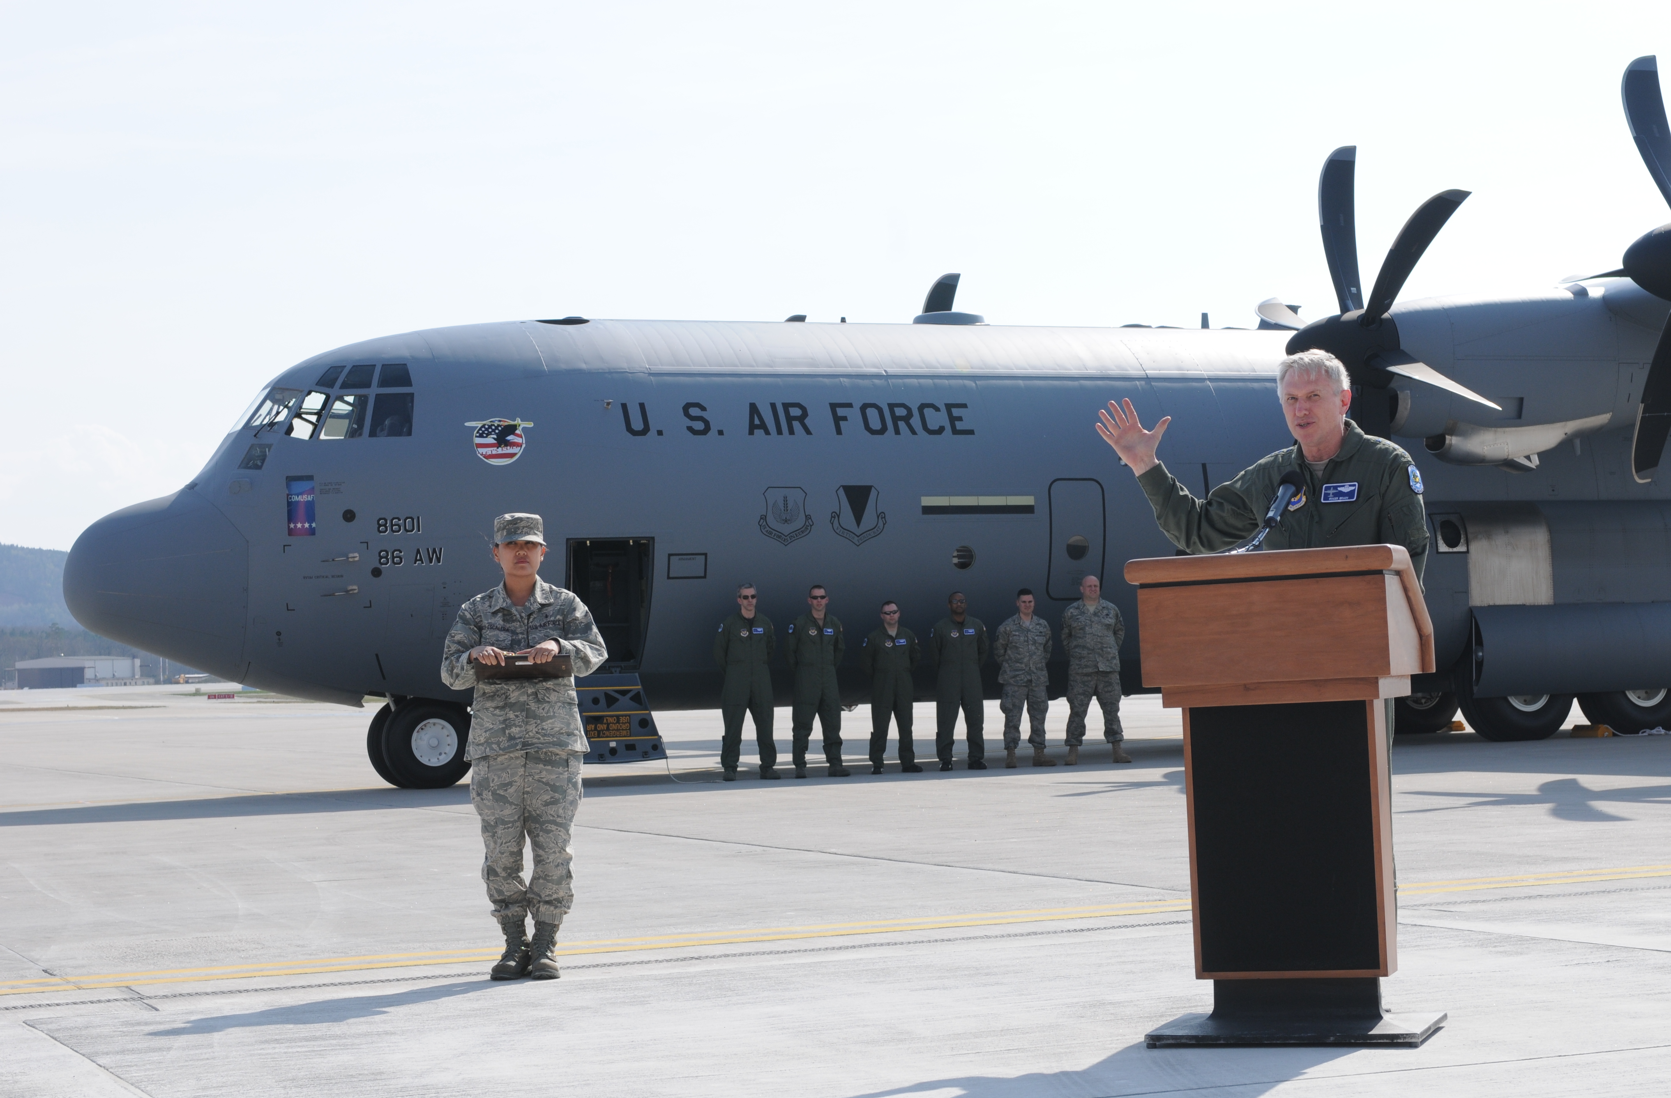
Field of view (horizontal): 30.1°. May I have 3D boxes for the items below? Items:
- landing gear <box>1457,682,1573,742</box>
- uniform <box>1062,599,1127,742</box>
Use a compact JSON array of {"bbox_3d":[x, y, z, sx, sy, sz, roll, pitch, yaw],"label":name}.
[{"bbox_3d":[7.363,1.420,33.557,1.400,1.340,0.500,-1,-2,-23],"label":"landing gear"},{"bbox_3d":[2.509,1.197,30.300,0.600,1.430,0.380,-2,-2,-16],"label":"uniform"}]

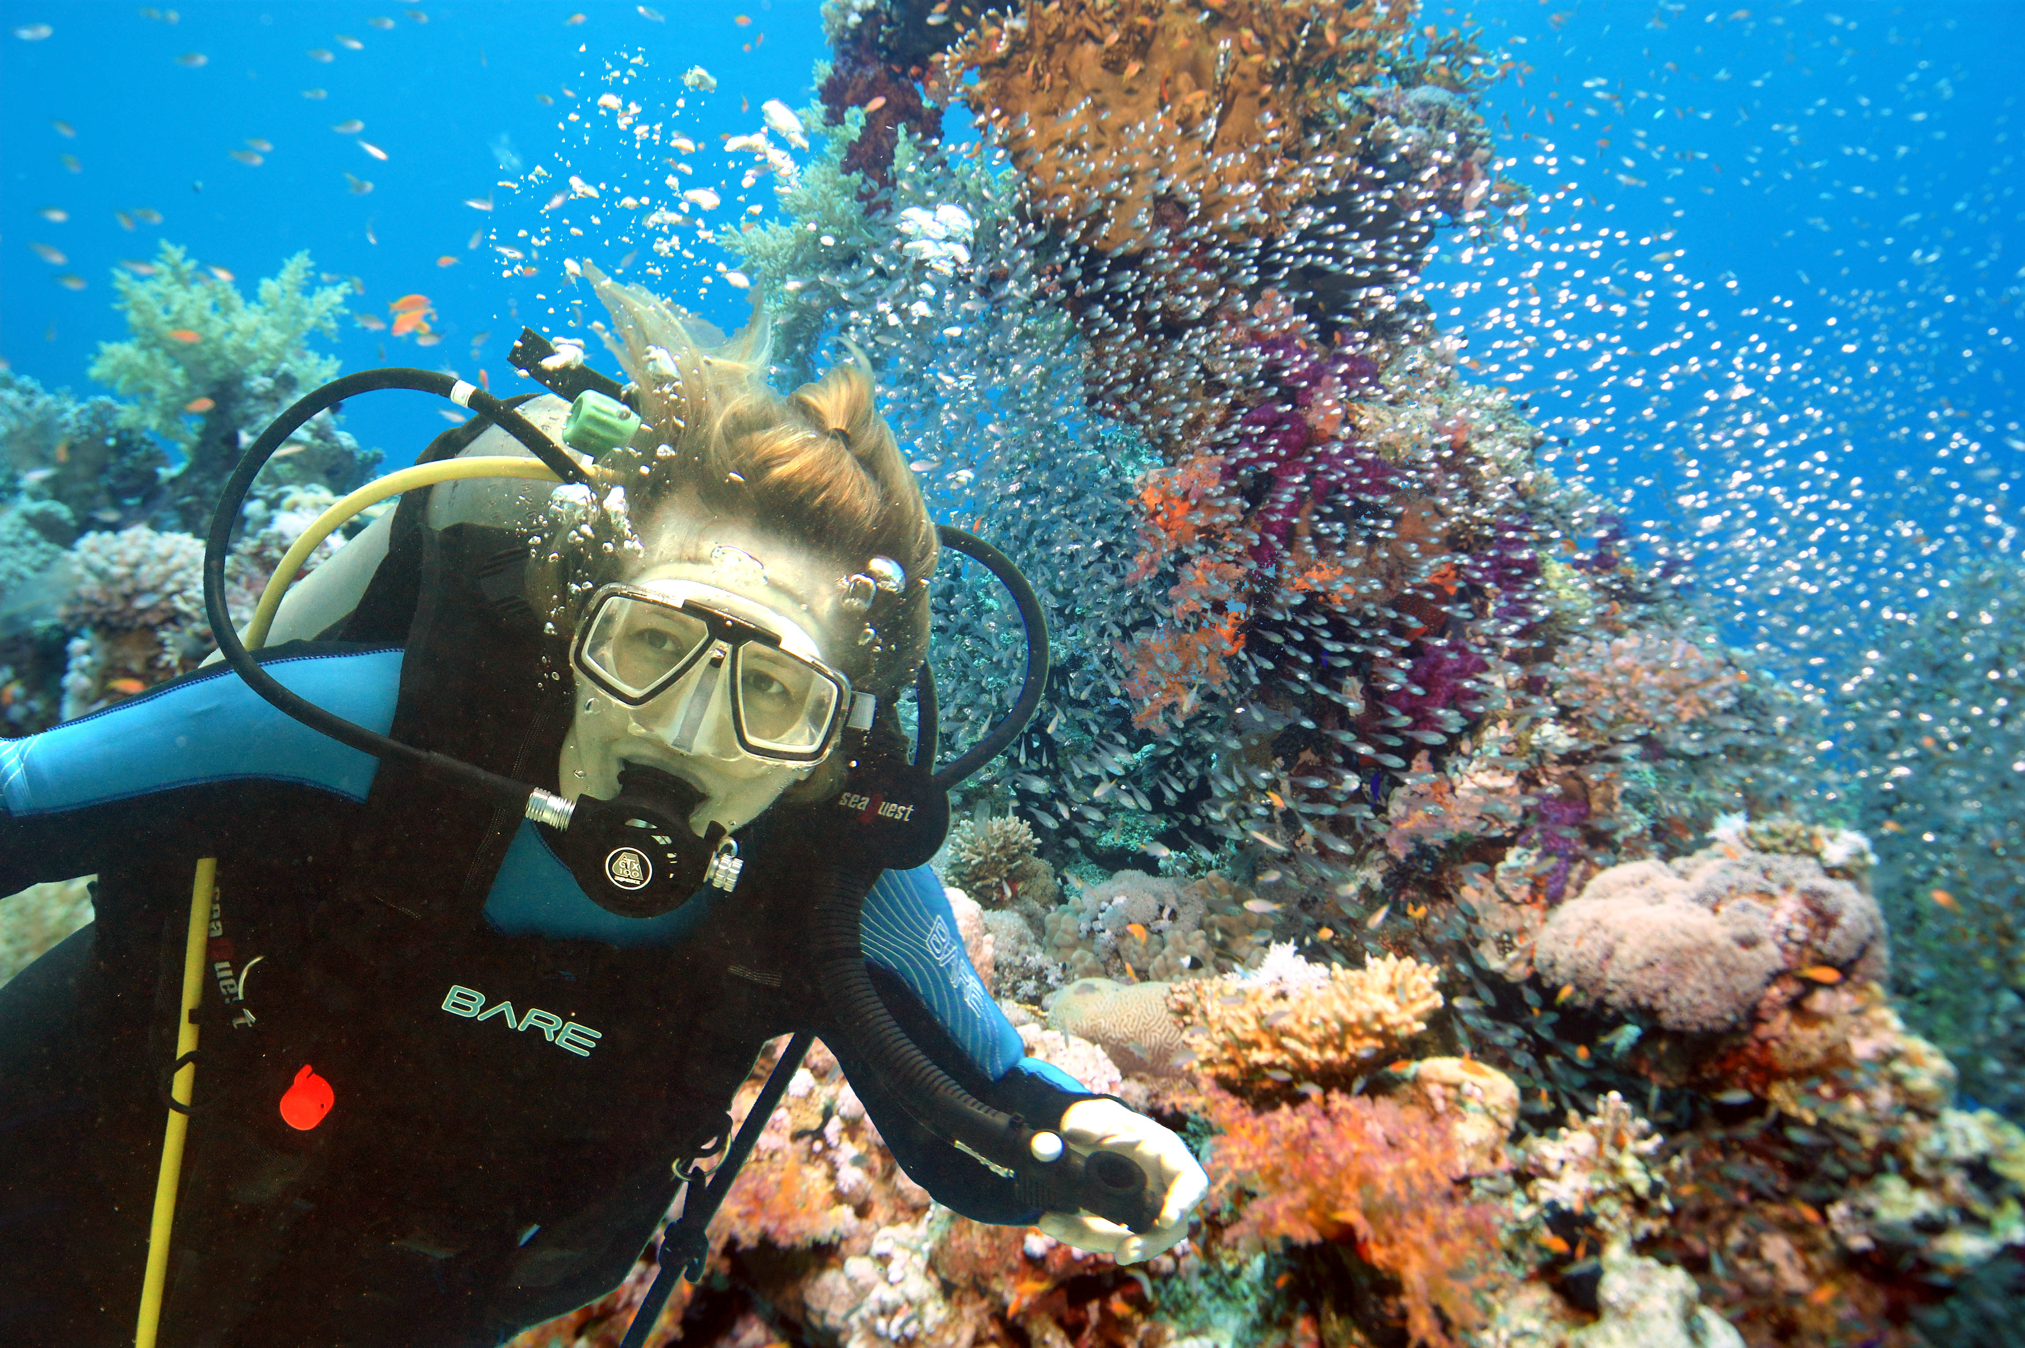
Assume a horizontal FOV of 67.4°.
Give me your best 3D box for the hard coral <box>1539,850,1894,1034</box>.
[{"bbox_3d":[0.857,0.329,1.850,0.390,0.200,0.300,1,3,25],"label":"hard coral"}]

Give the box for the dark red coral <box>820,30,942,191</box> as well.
[{"bbox_3d":[-0.213,-0.905,2.450,0.190,0.240,0.160,0,3,0],"label":"dark red coral"}]

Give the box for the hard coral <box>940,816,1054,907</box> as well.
[{"bbox_3d":[-0.019,0.235,1.900,0.135,0.115,0.125,0,3,0],"label":"hard coral"}]

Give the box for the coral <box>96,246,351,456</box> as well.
[{"bbox_3d":[-1.281,-0.522,2.450,0.400,0.320,0.340,-1,3,-27],"label":"coral"}]

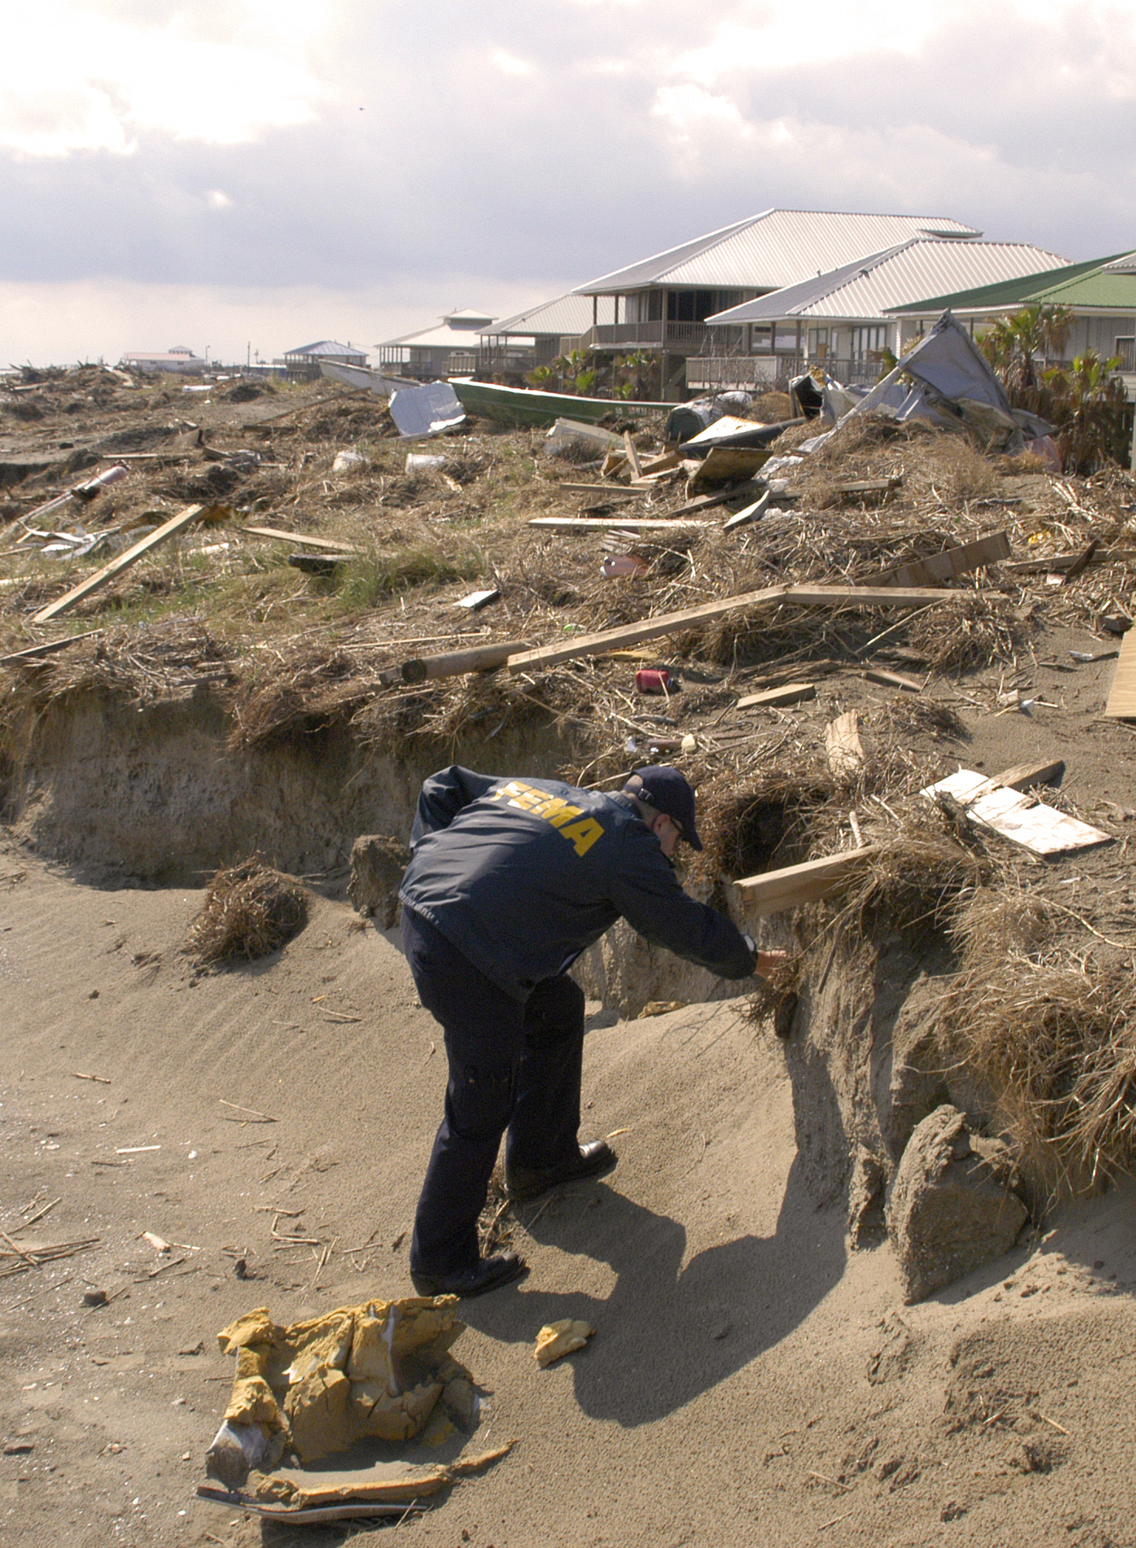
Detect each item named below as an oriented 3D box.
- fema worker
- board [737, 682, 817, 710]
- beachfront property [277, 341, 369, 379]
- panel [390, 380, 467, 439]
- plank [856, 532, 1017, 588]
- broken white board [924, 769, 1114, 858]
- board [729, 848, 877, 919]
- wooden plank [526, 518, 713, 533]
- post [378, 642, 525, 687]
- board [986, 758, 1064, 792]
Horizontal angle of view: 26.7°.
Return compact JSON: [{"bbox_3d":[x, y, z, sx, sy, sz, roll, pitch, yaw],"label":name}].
[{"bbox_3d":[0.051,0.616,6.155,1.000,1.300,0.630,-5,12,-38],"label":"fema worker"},{"bbox_3d":[0.813,-0.301,9.806,0.095,0.042,0.726,10,14,29],"label":"board"},{"bbox_3d":[-29.740,-50.607,295.000,9.800,5.700,10.500,0,9,-12],"label":"beachfront property"},{"bbox_3d":[-2.005,-5.173,34.000,0.950,0.720,0.120,-9,-15,6],"label":"panel"},{"bbox_3d":[2.020,-1.132,13.200,1.119,0.145,0.045,-19,17,-23],"label":"plank"},{"bbox_3d":[1.338,0.130,7.266,0.370,0.030,0.600,-7,25,-42],"label":"broken white board"},{"bbox_3d":[0.732,0.313,7.085,0.040,0.089,0.831,8,11,35],"label":"board"},{"bbox_3d":[0.440,-2.040,19.600,1.521,0.040,0.140,0,20,0],"label":"wooden plank"},{"bbox_3d":[-0.503,-0.558,11.850,0.130,0.130,1.267,7,12,28],"label":"post"},{"bbox_3d":[1.532,0.024,8.076,0.092,0.042,0.740,10,14,28],"label":"board"}]

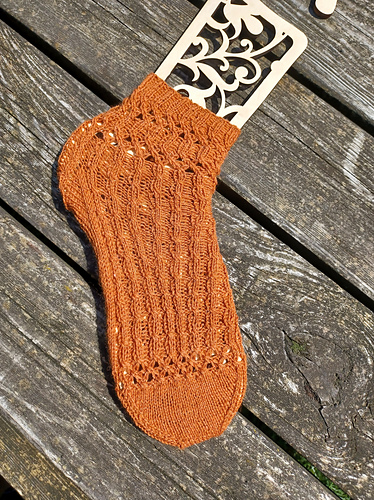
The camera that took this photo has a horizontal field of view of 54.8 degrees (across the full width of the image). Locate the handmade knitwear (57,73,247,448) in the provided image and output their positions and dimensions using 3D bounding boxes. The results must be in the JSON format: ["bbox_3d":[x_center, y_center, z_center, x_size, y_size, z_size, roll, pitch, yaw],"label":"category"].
[{"bbox_3d":[-0.018,-0.007,0.287,0.157,0.018,0.301,-8,79,-4],"label":"handmade knitwear"}]

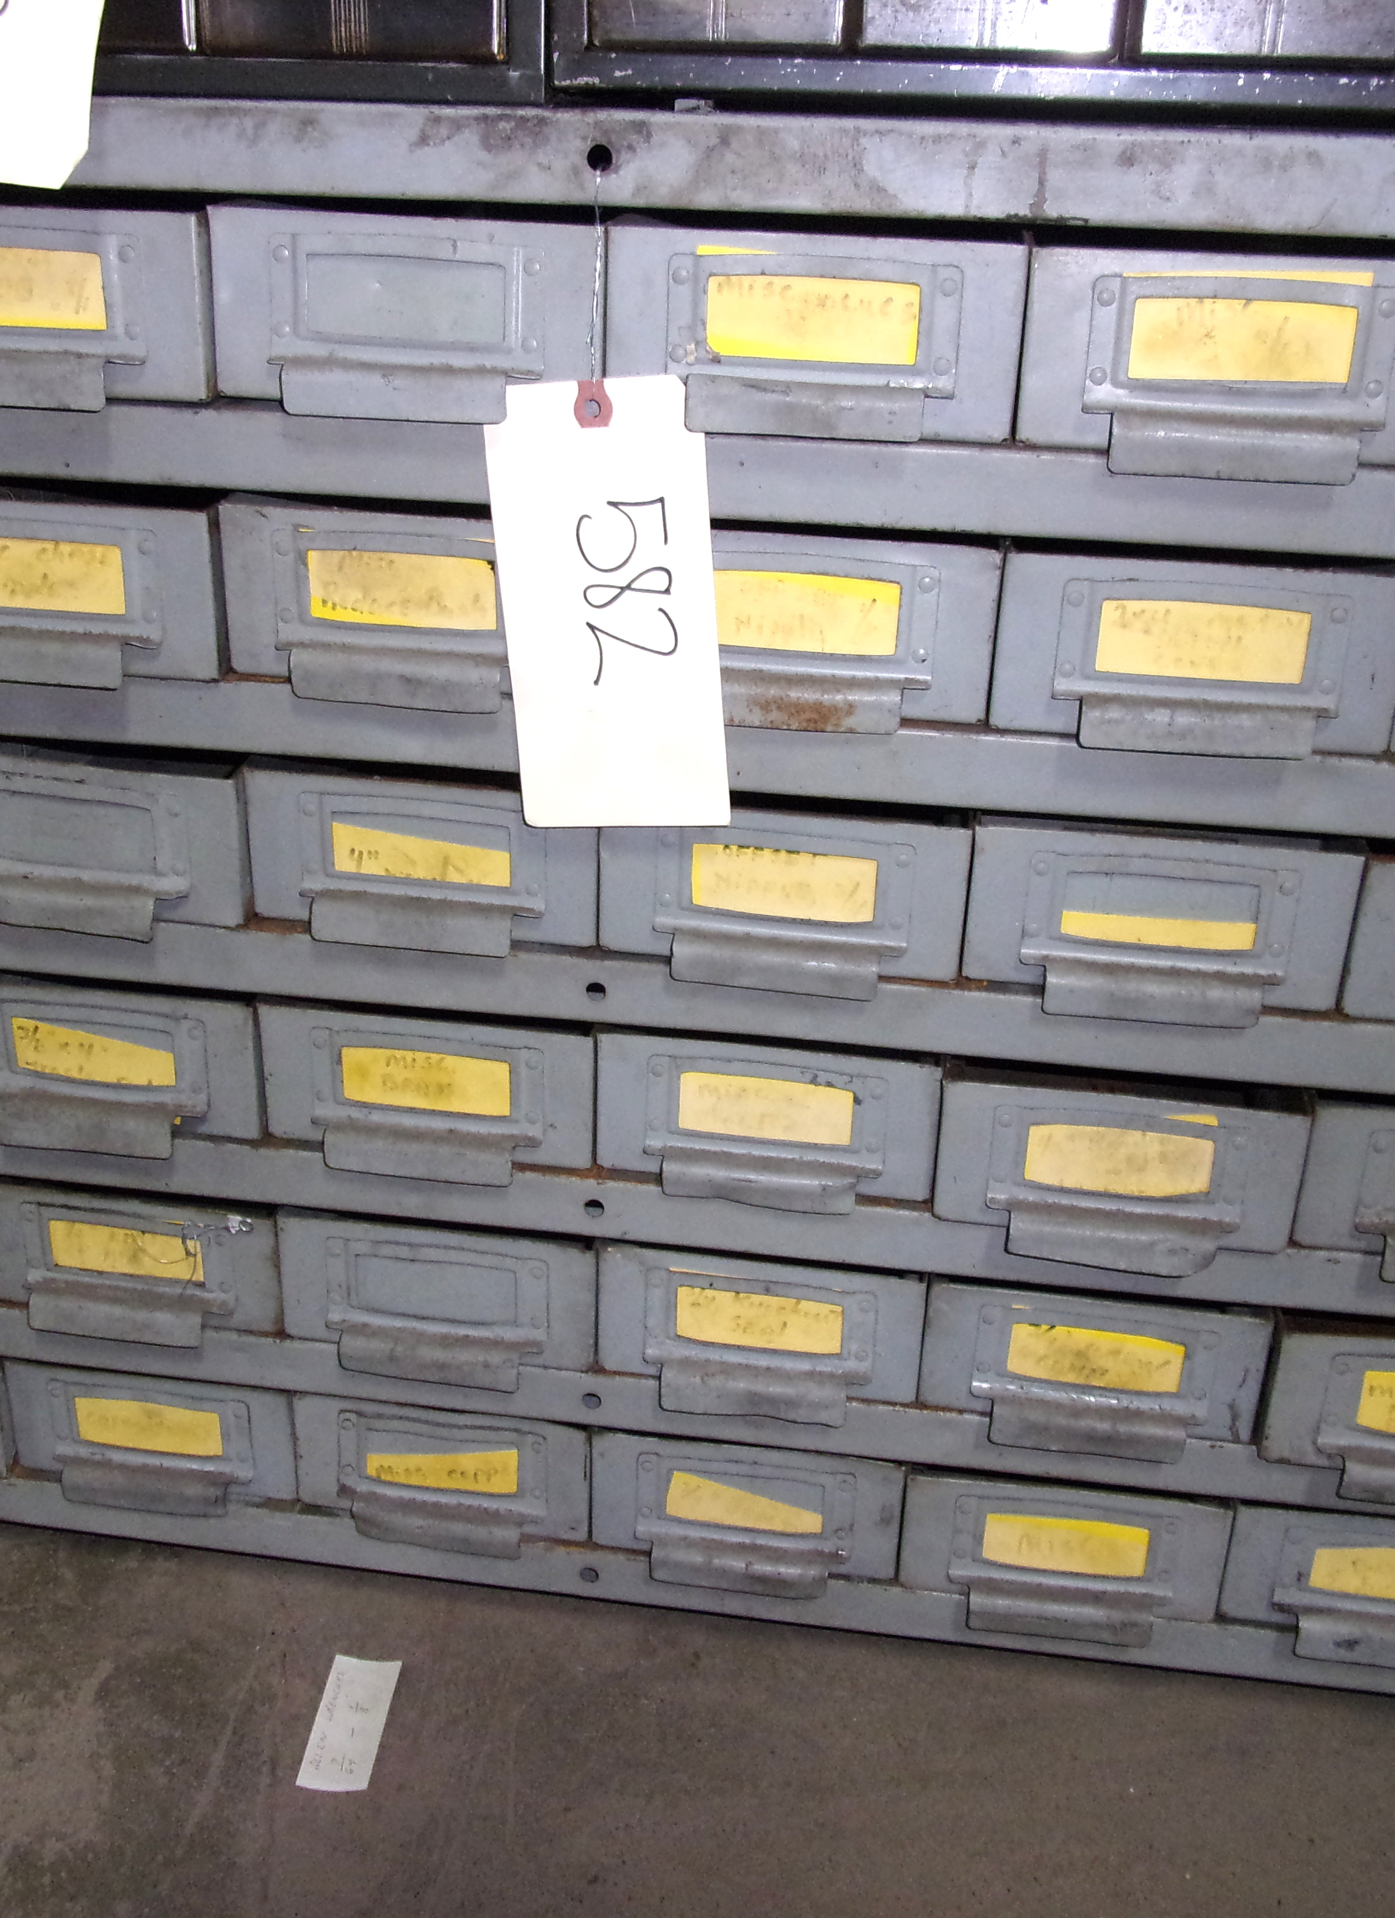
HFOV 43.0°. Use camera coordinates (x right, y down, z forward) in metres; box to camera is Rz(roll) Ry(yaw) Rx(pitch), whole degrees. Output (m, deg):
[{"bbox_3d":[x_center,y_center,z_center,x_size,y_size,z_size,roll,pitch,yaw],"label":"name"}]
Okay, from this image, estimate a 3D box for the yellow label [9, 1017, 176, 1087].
[{"bbox_3d":[-0.259,0.041,0.762,0.073,0.026,0.002,5,24,6],"label":"yellow label"}]

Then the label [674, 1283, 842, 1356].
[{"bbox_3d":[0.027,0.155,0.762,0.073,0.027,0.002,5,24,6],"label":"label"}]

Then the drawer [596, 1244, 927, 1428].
[{"bbox_3d":[0.043,0.112,0.878,0.142,0.067,0.279,5,24,6],"label":"drawer"}]

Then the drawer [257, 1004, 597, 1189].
[{"bbox_3d":[-0.097,0.005,0.858,0.142,0.065,0.290,5,24,6],"label":"drawer"}]

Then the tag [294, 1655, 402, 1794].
[{"bbox_3d":[-0.160,0.351,0.818,0.032,0.003,0.075,3,24,2],"label":"tag"}]

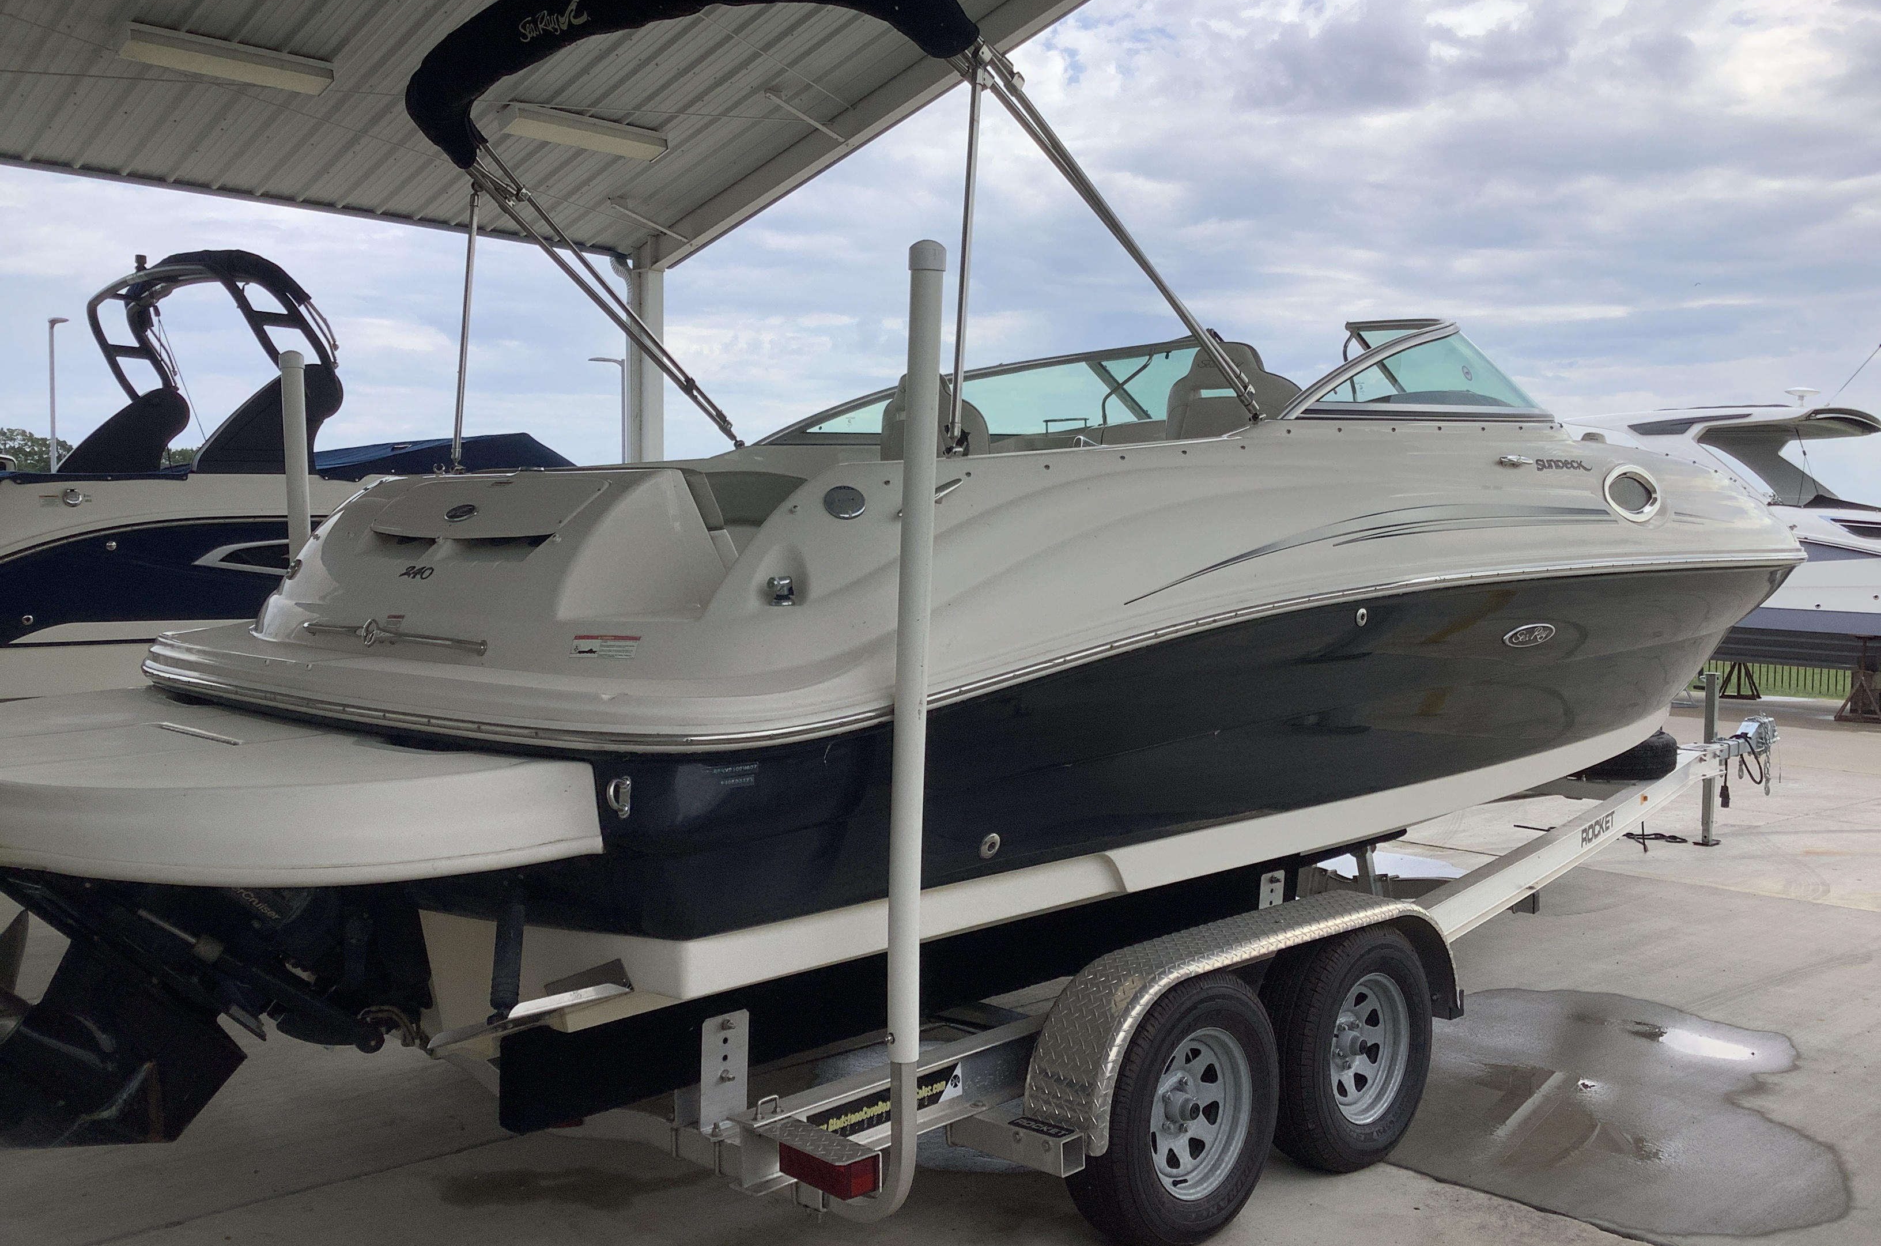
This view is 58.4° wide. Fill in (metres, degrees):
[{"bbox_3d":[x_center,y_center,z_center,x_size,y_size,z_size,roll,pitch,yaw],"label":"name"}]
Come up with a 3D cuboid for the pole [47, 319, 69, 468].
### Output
[{"bbox_3d":[-26.450,-5.070,50.500,1.300,8.200,0.350,1,3,22],"label":"pole"}]

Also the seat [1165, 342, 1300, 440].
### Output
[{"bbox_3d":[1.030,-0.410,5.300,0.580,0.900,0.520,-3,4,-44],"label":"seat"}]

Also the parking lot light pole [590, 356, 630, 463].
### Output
[{"bbox_3d":[-12.150,-5.640,61.500,1.350,8.200,0.350,-1,3,-10],"label":"parking lot light pole"}]

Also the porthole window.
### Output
[{"bbox_3d":[2.466,-0.461,6.000,0.370,0.220,0.060,-3,-13,-46],"label":"porthole window"}]

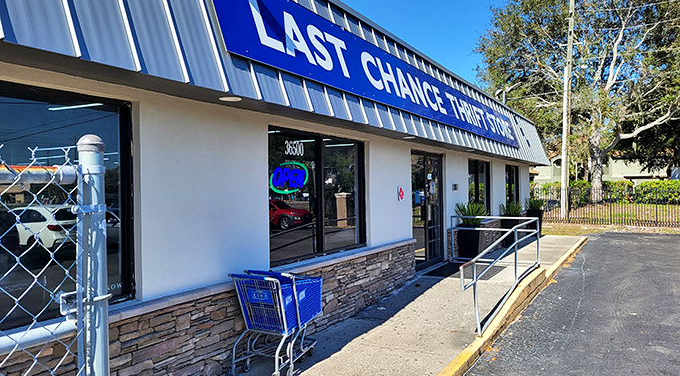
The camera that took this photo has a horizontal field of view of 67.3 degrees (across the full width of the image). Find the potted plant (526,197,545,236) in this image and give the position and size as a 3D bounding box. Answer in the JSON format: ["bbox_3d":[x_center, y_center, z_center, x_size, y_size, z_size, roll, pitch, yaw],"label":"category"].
[{"bbox_3d":[6.550,0.955,17.111,0.580,1.350,0.580,-1,0,30],"label":"potted plant"}]

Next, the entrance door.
[{"bbox_3d":[1.647,0.417,9.834,0.100,2.200,1.880,-1,0,30],"label":"entrance door"}]

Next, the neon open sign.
[{"bbox_3d":[-0.588,-0.120,6.038,0.060,0.380,0.740,-1,0,30],"label":"neon open sign"}]

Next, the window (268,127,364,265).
[{"bbox_3d":[-0.230,0.092,6.546,0.100,1.540,2.370,-1,0,30],"label":"window"}]

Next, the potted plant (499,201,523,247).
[{"bbox_3d":[4.809,0.997,14.247,0.600,1.310,0.620,-1,0,30],"label":"potted plant"}]

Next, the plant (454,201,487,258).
[{"bbox_3d":[2.836,0.990,10.940,0.640,1.360,0.670,-1,0,30],"label":"plant"}]

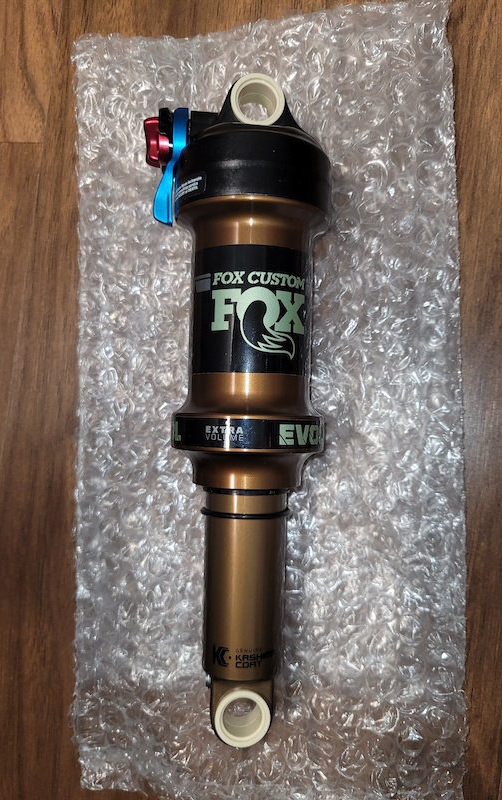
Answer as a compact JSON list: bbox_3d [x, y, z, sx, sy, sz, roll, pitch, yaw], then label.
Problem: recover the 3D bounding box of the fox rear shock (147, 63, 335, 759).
[{"bbox_3d":[-0.006,0.002,0.221,0.068,0.057,0.243,2,88,-5],"label":"fox rear shock"}]

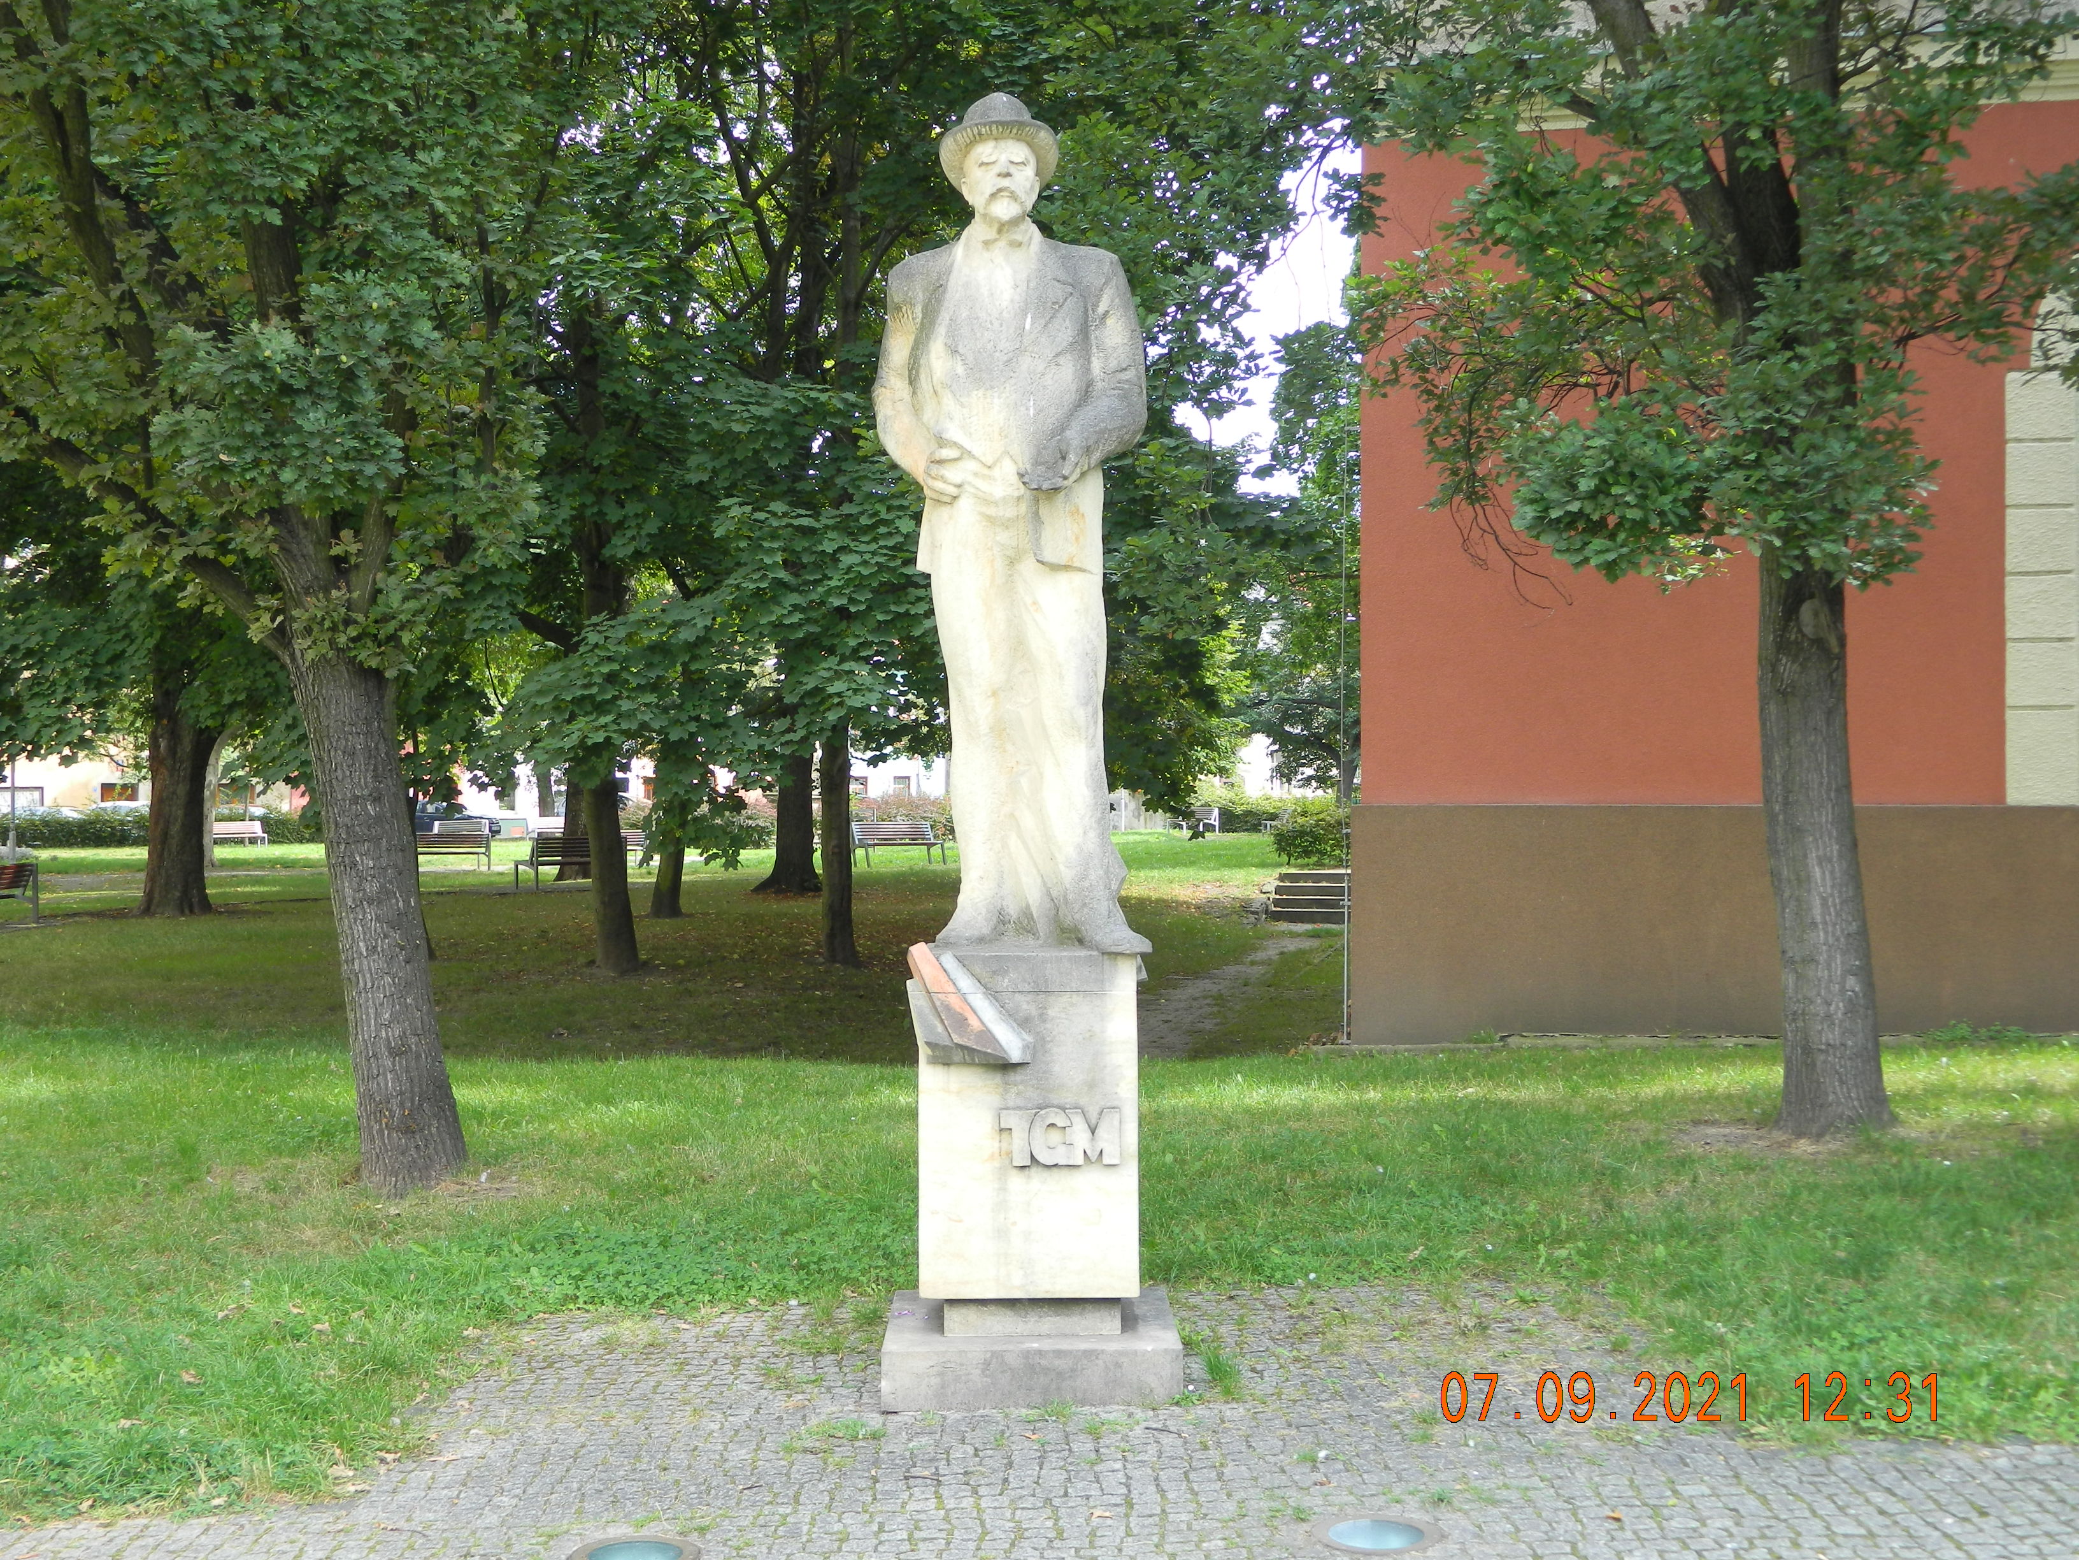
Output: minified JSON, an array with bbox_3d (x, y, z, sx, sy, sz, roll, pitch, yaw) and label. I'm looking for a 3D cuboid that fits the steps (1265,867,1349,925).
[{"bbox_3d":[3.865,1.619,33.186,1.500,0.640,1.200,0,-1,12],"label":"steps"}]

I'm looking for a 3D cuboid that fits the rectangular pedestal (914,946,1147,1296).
[{"bbox_3d":[-0.025,0.936,6.921,0.610,0.930,0.570,0,-1,-1],"label":"rectangular pedestal"}]

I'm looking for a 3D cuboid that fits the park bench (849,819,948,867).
[{"bbox_3d":[-2.647,1.220,46.391,1.800,0.810,0.600,0,-1,-40],"label":"park bench"}]

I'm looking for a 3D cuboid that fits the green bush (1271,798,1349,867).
[{"bbox_3d":[4.519,0.831,38.594,1.700,1.060,1.200,0,-1,12],"label":"green bush"}]

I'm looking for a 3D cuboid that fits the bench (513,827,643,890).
[{"bbox_3d":[-7.244,1.286,38.190,0.600,0.810,1.800,-1,-1,43],"label":"bench"}]

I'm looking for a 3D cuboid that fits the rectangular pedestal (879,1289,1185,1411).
[{"bbox_3d":[-0.019,1.597,6.920,0.800,0.163,0.800,0,-1,-1],"label":"rectangular pedestal"}]

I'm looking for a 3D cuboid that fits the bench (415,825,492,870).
[{"bbox_3d":[-12.533,1.502,52.188,1.800,0.810,0.600,0,-1,-39],"label":"bench"}]

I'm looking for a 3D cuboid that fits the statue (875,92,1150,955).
[{"bbox_3d":[-0.073,-0.717,6.887,0.770,2.380,0.550,0,-1,-1],"label":"statue"}]

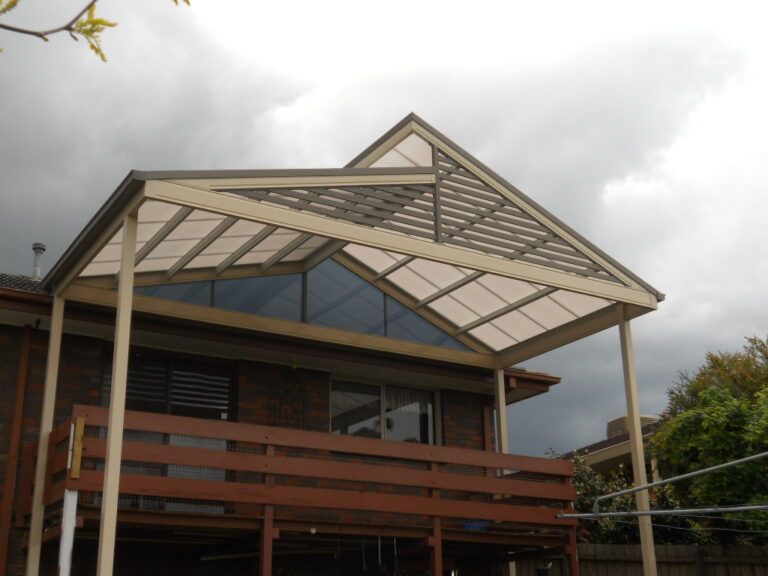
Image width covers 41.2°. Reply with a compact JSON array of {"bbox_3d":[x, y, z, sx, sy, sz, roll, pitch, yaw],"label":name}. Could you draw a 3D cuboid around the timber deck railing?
[{"bbox_3d":[-0.901,2.512,12.425,6.470,0.990,2.390,11,-23,-29],"label":"timber deck railing"}]

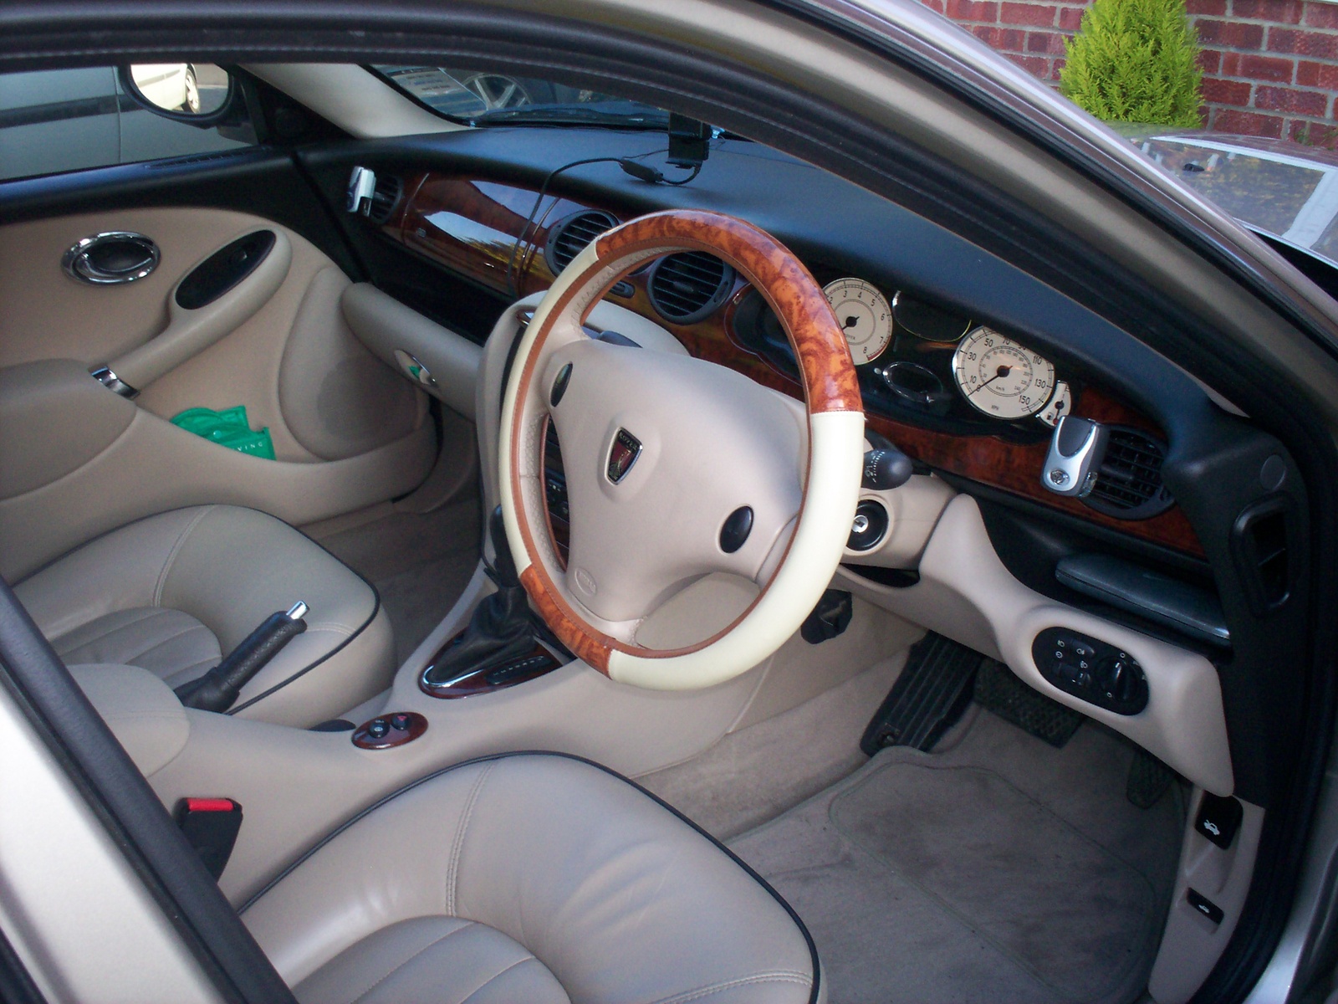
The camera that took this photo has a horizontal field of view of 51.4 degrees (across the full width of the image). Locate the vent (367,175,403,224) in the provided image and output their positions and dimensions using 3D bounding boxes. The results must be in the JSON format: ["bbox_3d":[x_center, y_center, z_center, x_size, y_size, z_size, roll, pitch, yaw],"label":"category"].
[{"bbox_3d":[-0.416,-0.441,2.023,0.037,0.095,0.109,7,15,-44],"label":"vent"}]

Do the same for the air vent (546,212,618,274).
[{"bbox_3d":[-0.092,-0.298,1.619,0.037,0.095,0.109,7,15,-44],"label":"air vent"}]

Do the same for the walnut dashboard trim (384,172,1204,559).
[{"bbox_3d":[-0.017,-0.239,1.552,0.118,0.157,1.370,-19,32,-35],"label":"walnut dashboard trim"}]

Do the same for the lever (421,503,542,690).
[{"bbox_3d":[-0.203,0.096,1.572,0.160,0.190,0.088,-19,32,-35],"label":"lever"}]

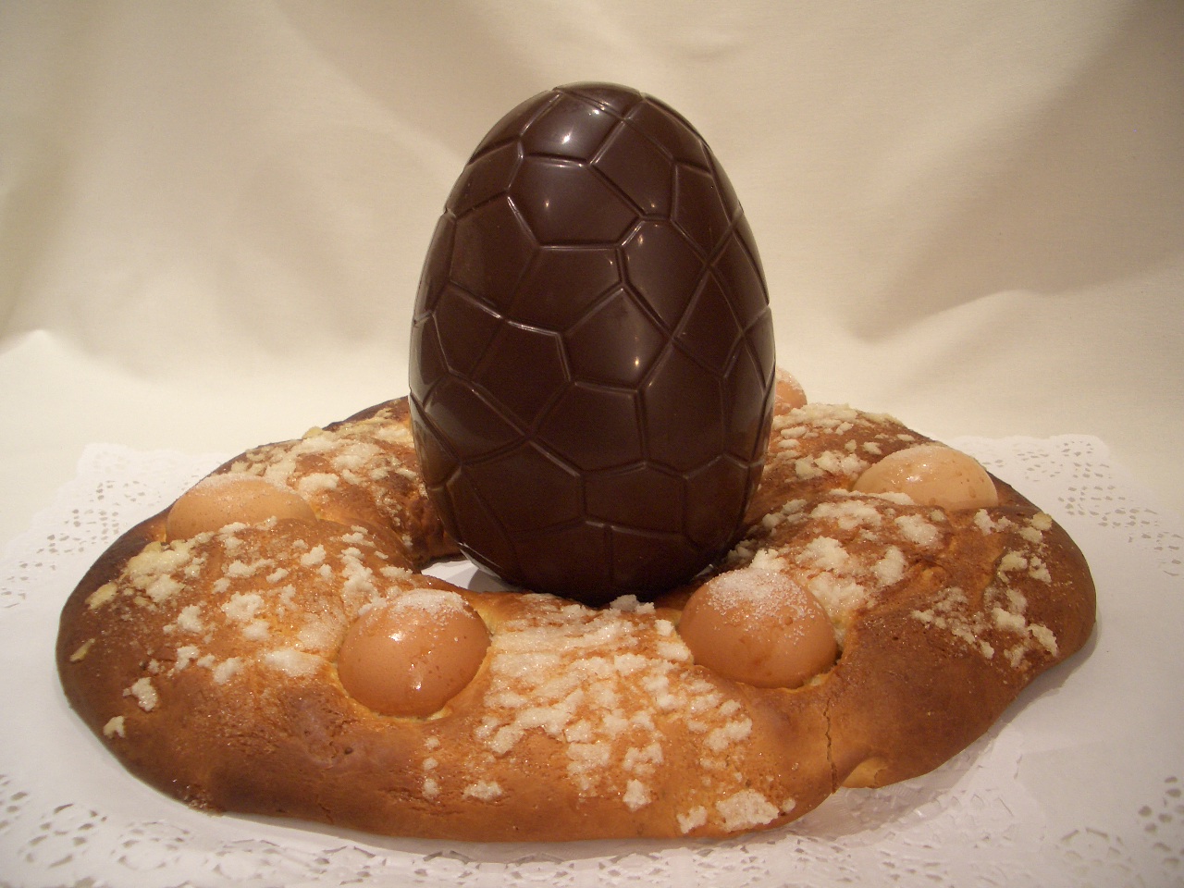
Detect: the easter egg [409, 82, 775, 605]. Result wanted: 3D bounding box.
[{"bbox_3d":[0.001,-0.033,0.455,0.138,0.204,0.138,0,24,0],"label":"easter egg"}]

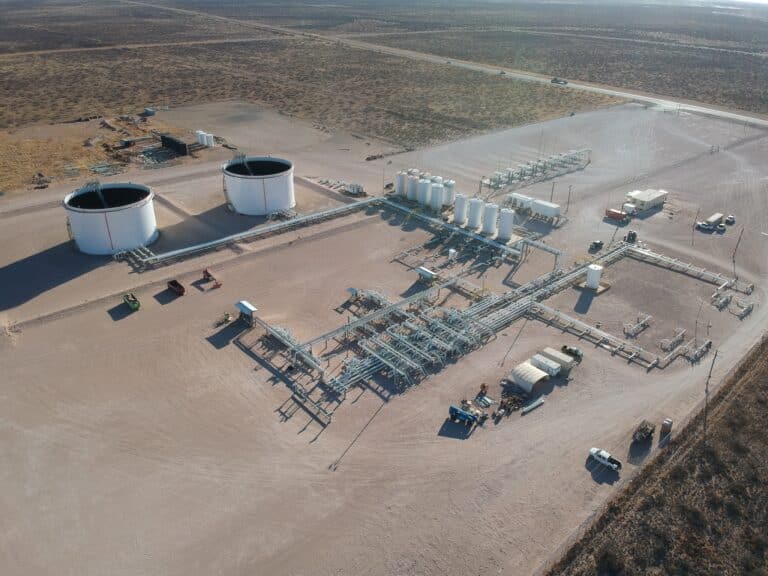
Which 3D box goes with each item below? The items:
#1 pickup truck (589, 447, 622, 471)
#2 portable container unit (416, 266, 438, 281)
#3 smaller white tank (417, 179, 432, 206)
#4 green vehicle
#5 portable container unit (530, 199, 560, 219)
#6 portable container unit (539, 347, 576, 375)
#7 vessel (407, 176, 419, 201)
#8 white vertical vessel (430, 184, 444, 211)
[{"bbox_3d":[44.747,34.521,112.272,5.700,1.860,1.980,24,35,32],"label":"pickup truck"},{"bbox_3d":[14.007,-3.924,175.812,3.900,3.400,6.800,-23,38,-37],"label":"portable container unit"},{"bbox_3d":[17.135,-39.632,233.732,5.040,10.100,5.040,3,29,0],"label":"smaller white tank"},{"bbox_3d":[-67.220,3.940,147.790,2.420,1.850,5.900,-21,36,-33],"label":"green vehicle"},{"bbox_3d":[66.999,-32.941,228.935,3.600,3.700,9.600,-24,39,-38],"label":"portable container unit"},{"bbox_3d":[44.121,18.106,140.738,6.800,2.600,2.420,27,37,36],"label":"portable container unit"},{"bbox_3d":[11.510,-39.510,218.750,4.700,8.800,4.700,1,30,0],"label":"vessel"},{"bbox_3d":[20.210,-34.560,210.000,4.750,9.000,4.750,1,30,0],"label":"white vertical vessel"}]

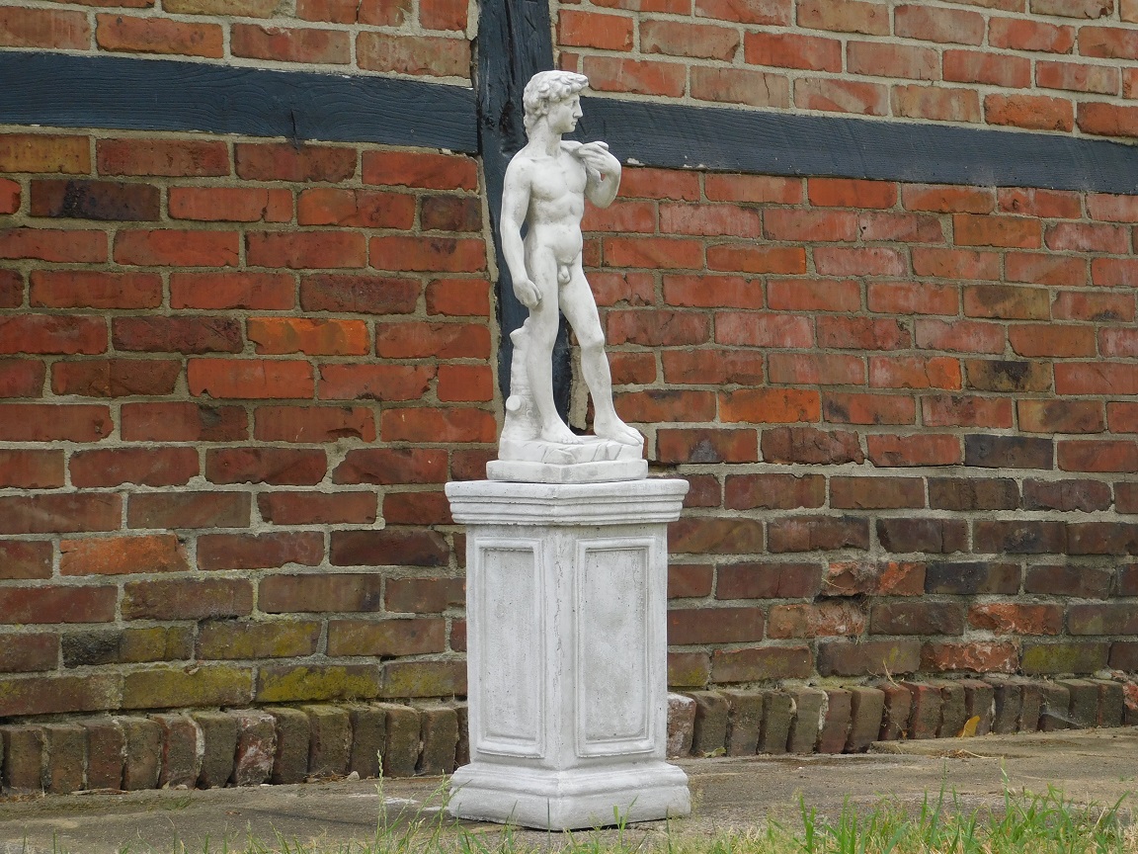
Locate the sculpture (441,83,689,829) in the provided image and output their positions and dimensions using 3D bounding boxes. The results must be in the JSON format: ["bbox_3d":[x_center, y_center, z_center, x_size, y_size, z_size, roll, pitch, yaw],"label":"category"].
[{"bbox_3d":[-0.001,0.026,7.050,0.280,1.195,0.280,0,0,-41],"label":"sculpture"}]

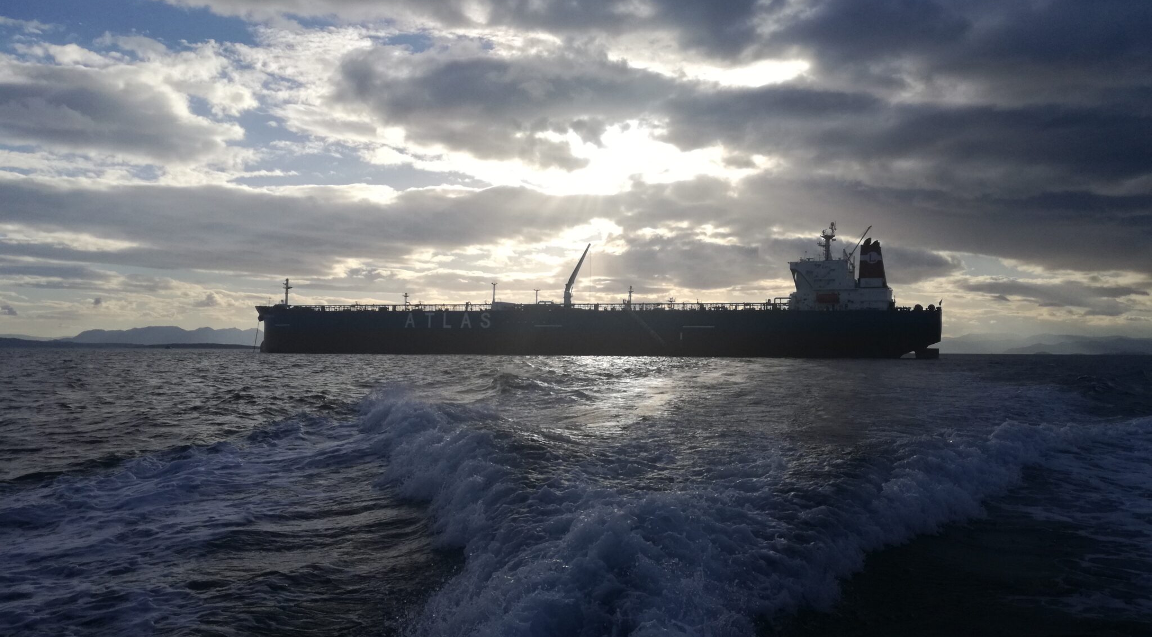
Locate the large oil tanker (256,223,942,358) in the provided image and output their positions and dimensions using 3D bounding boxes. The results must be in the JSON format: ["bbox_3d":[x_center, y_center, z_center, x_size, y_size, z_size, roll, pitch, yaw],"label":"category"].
[{"bbox_3d":[-7.745,-6.992,306.136,245.000,43.254,43.000,0,-2,19],"label":"large oil tanker"}]

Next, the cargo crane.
[{"bbox_3d":[0.607,-14.196,303.178,9.800,22.000,2.900,0,-2,19],"label":"cargo crane"}]

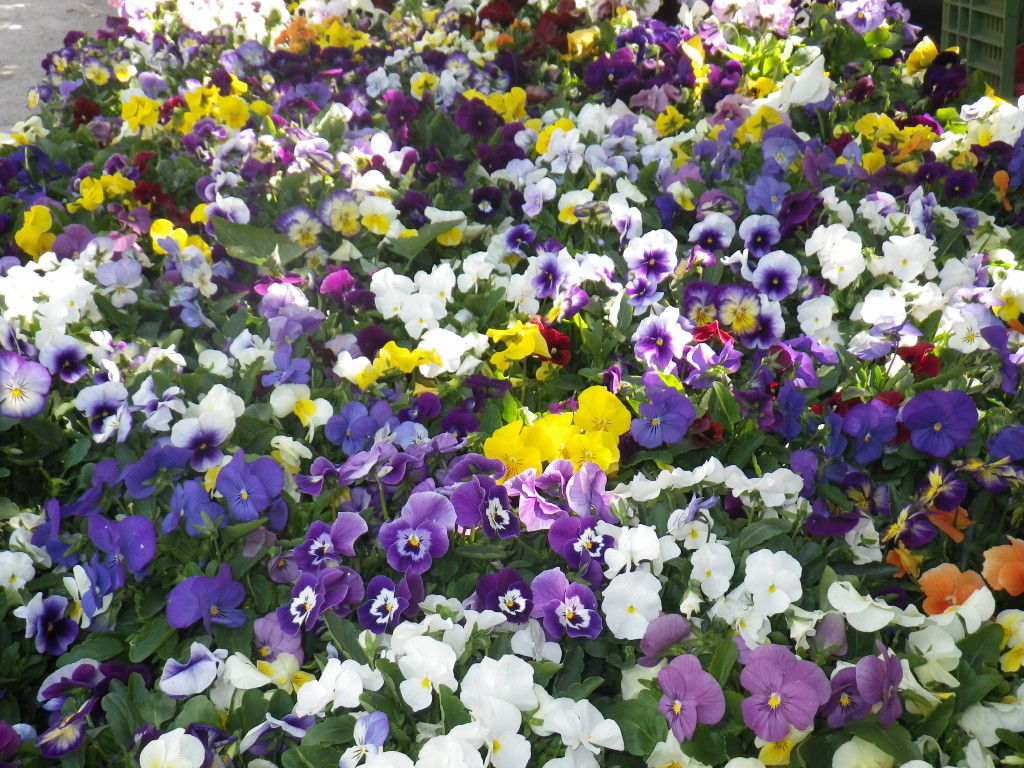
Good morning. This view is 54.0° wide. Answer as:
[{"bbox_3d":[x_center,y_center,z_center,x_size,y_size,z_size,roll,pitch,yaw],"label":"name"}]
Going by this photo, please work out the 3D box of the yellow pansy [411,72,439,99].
[{"bbox_3d":[-0.127,-0.433,1.460,0.042,0.041,0.020,-8,21,0],"label":"yellow pansy"}]

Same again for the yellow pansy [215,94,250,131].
[{"bbox_3d":[-0.464,-0.450,1.669,0.061,0.061,0.022,-19,10,-20],"label":"yellow pansy"}]

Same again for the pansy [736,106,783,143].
[{"bbox_3d":[0.306,-0.321,1.250,0.056,0.052,0.025,-6,26,3],"label":"pansy"}]

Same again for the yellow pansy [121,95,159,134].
[{"bbox_3d":[-0.563,-0.407,1.520,0.055,0.030,0.056,-8,69,0],"label":"yellow pansy"}]

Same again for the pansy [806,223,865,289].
[{"bbox_3d":[0.352,-0.140,1.093,0.061,0.070,0.035,-4,6,18],"label":"pansy"}]

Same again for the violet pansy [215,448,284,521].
[{"bbox_3d":[-0.198,0.077,0.759,0.050,0.024,0.052,6,82,6],"label":"violet pansy"}]

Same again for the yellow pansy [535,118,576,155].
[{"bbox_3d":[0.058,-0.321,1.310,0.054,0.024,0.052,3,73,14],"label":"yellow pansy"}]

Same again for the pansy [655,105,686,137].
[{"bbox_3d":[0.226,-0.375,1.432,0.044,0.044,0.022,-1,21,3],"label":"pansy"}]

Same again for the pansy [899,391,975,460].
[{"bbox_3d":[0.343,0.033,0.809,0.064,0.054,0.022,5,-5,15],"label":"pansy"}]

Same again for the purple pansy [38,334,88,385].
[{"bbox_3d":[-0.497,-0.027,1.114,0.054,0.055,0.022,-12,10,-30],"label":"purple pansy"}]

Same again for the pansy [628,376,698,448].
[{"bbox_3d":[0.150,0.030,0.995,0.065,0.065,0.022,13,10,20],"label":"pansy"}]

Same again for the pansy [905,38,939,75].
[{"bbox_3d":[0.537,-0.428,1.320,0.030,0.054,0.050,34,54,21],"label":"pansy"}]

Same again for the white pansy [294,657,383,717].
[{"bbox_3d":[-0.105,0.184,0.611,0.051,0.037,0.030,0,-3,0],"label":"white pansy"}]

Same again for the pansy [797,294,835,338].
[{"bbox_3d":[0.310,-0.069,1.029,0.038,0.044,0.020,1,4,17],"label":"pansy"}]

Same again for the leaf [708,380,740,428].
[{"bbox_3d":[0.200,0.019,0.945,0.027,0.014,0.047,-11,74,20],"label":"leaf"}]

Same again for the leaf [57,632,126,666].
[{"bbox_3d":[-0.344,0.217,0.824,0.054,0.012,0.028,-16,38,-16],"label":"leaf"}]

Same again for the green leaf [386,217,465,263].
[{"bbox_3d":[-0.111,-0.183,1.285,0.095,0.022,0.038,-34,46,-21],"label":"green leaf"}]

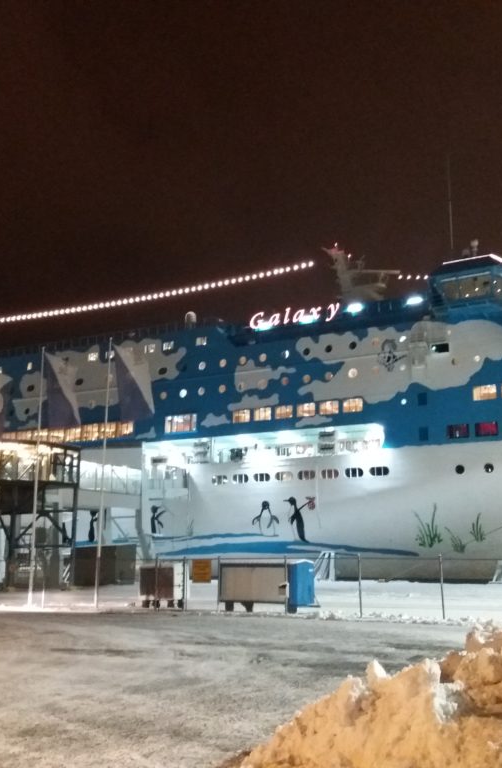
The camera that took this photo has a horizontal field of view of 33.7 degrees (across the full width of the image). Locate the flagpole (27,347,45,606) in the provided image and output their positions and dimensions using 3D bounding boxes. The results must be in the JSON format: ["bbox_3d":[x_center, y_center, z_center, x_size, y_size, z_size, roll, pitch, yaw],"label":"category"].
[{"bbox_3d":[-10.138,4.220,39.324,0.170,12.270,0.170,0,-12,0],"label":"flagpole"}]

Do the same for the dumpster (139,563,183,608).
[{"bbox_3d":[-3.924,9.066,37.649,1.750,2.100,1.400,-5,-13,22],"label":"dumpster"}]

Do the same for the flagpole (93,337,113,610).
[{"bbox_3d":[-6.709,3.875,37.868,0.170,12.360,0.170,1,-12,0],"label":"flagpole"}]

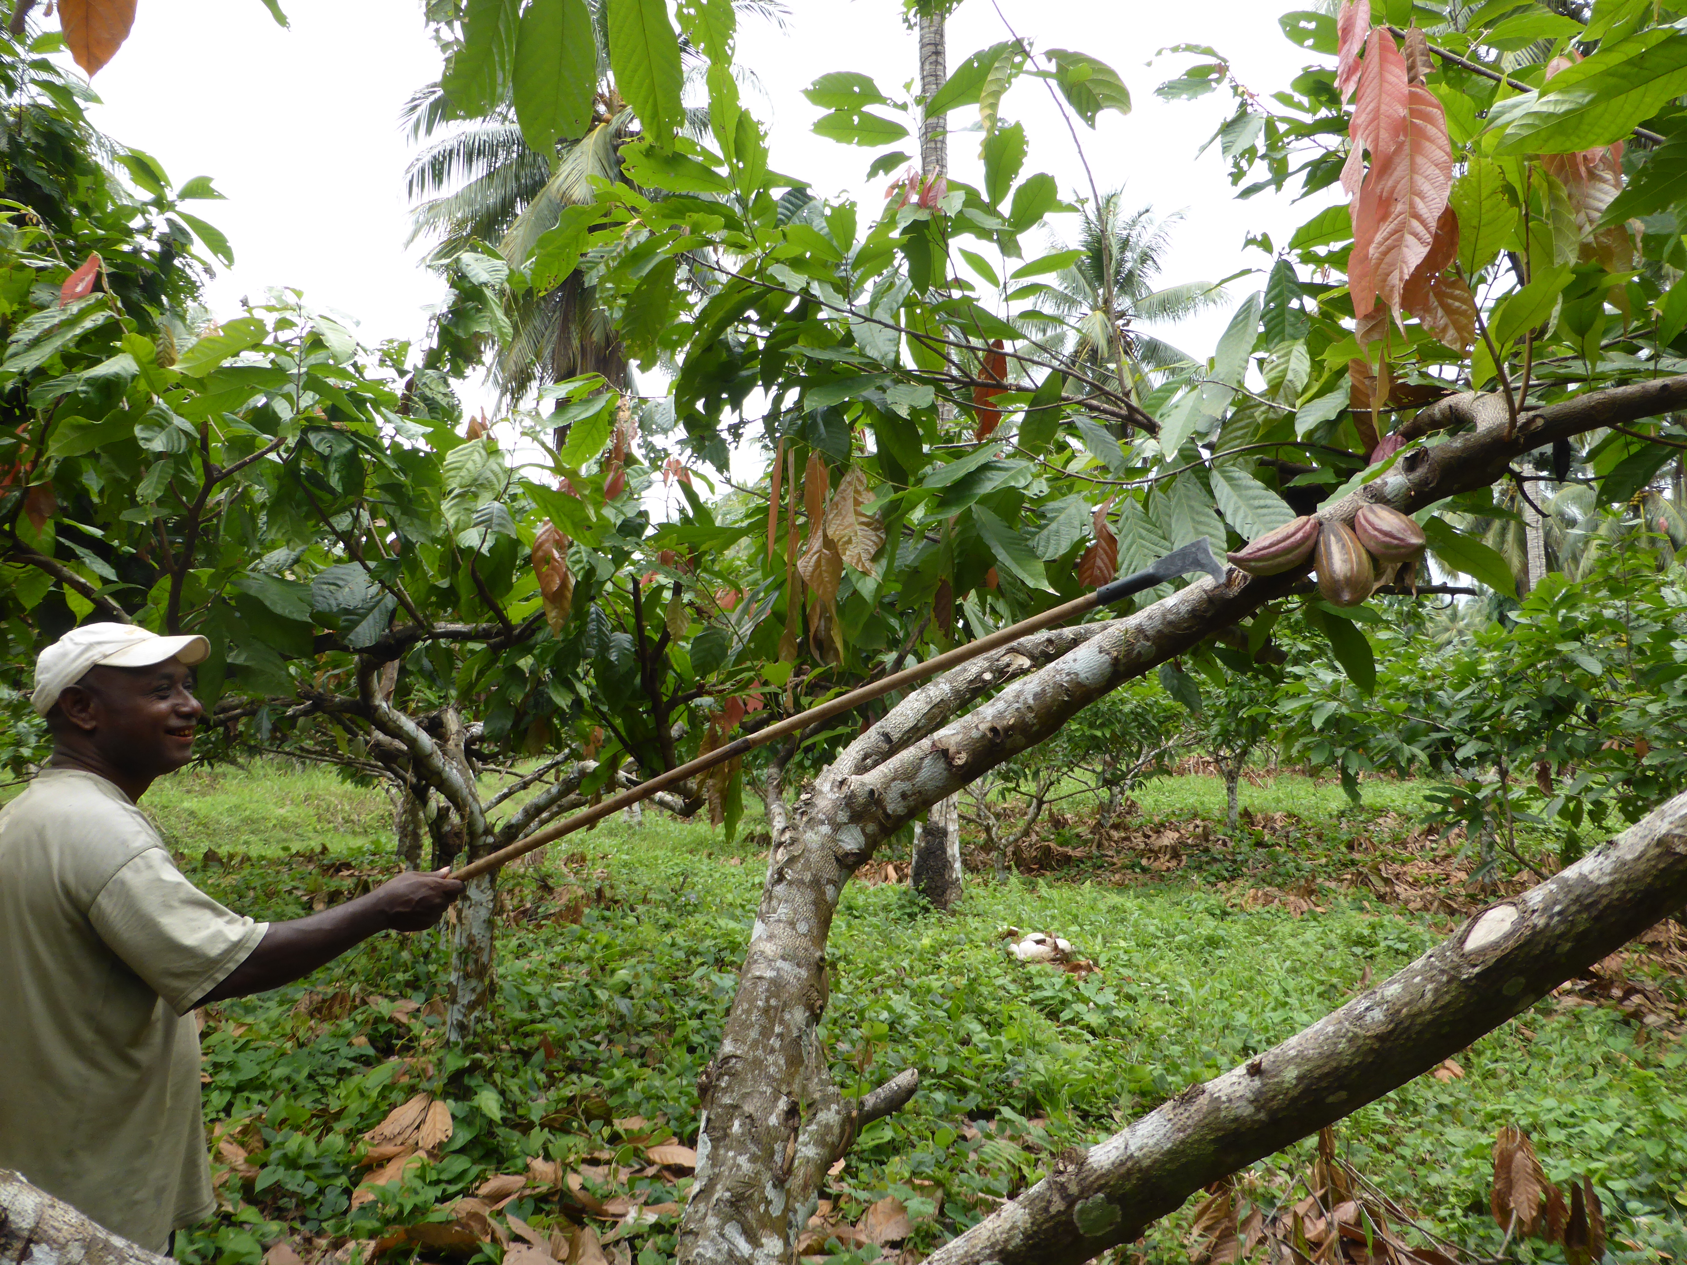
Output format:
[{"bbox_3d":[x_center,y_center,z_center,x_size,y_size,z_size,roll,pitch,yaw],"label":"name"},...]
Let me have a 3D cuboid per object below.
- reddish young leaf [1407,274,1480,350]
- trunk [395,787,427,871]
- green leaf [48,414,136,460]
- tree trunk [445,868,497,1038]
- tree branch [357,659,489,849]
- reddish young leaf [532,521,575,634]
[{"bbox_3d":[0.871,-0.473,1.780,0.115,0.130,0.060,0,-1,17],"label":"reddish young leaf"},{"bbox_3d":[-2.772,1.270,7.800,0.170,0.570,0.170,0,-1,0],"label":"trunk"},{"bbox_3d":[-2.098,-0.546,3.400,0.260,0.130,0.120,0,-1,-17],"label":"green leaf"},{"bbox_3d":[-1.436,1.253,4.700,0.165,0.680,0.165,5,0,0],"label":"tree trunk"},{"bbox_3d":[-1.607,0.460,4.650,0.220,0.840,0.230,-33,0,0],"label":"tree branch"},{"bbox_3d":[-0.885,-0.170,3.700,0.125,0.340,0.070,0,-1,0],"label":"reddish young leaf"}]

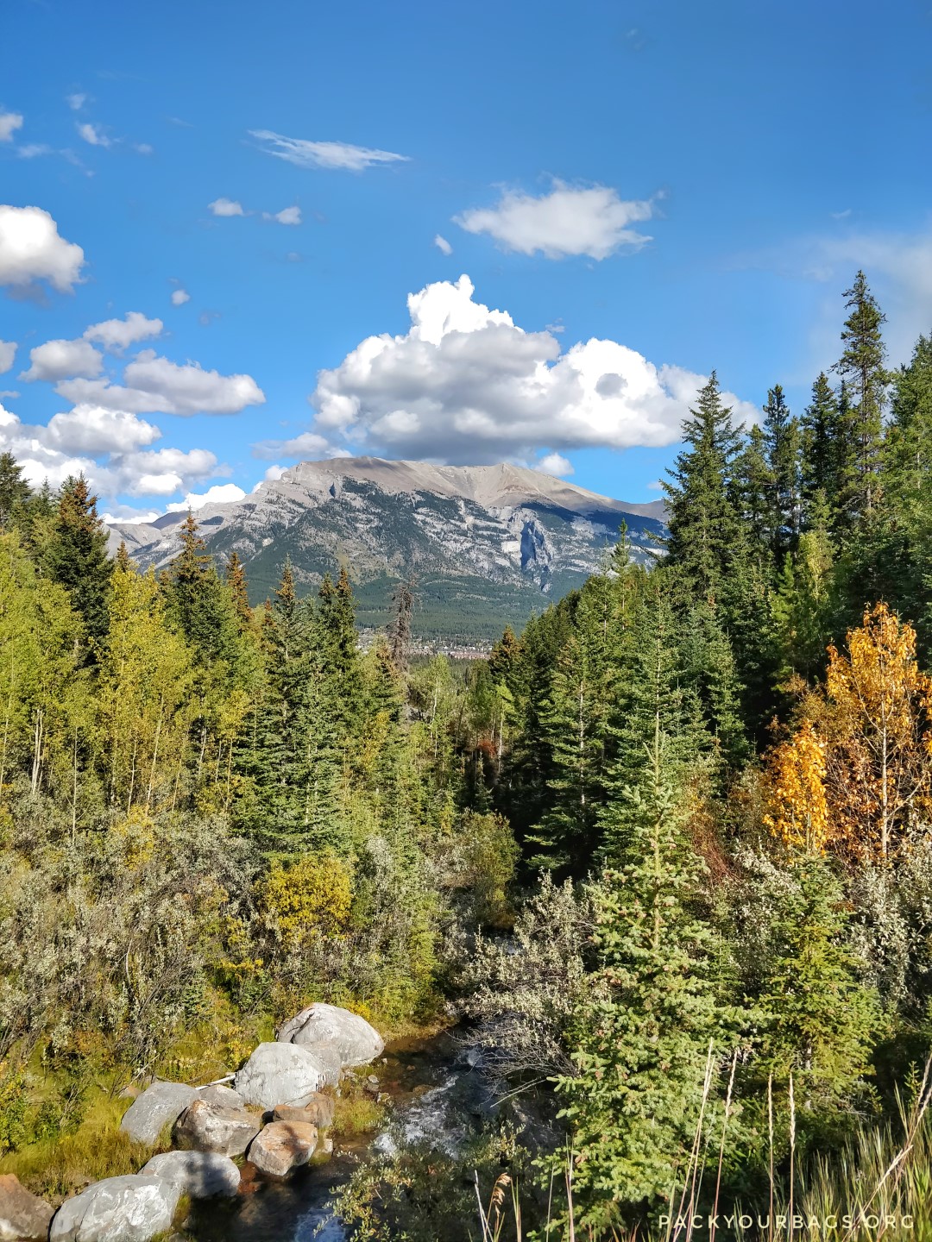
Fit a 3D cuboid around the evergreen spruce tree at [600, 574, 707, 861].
[{"bbox_3d":[4.567,2.449,21.000,2.626,7.193,2.626,0,0,0],"label":"evergreen spruce tree"}]

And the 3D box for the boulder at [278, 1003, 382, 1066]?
[{"bbox_3d":[-1.918,5.863,12.200,1.450,0.820,1.200,0,0,0],"label":"boulder"}]

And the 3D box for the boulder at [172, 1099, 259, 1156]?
[{"bbox_3d":[-2.901,5.899,10.000,1.030,0.580,0.750,0,0,0],"label":"boulder"}]

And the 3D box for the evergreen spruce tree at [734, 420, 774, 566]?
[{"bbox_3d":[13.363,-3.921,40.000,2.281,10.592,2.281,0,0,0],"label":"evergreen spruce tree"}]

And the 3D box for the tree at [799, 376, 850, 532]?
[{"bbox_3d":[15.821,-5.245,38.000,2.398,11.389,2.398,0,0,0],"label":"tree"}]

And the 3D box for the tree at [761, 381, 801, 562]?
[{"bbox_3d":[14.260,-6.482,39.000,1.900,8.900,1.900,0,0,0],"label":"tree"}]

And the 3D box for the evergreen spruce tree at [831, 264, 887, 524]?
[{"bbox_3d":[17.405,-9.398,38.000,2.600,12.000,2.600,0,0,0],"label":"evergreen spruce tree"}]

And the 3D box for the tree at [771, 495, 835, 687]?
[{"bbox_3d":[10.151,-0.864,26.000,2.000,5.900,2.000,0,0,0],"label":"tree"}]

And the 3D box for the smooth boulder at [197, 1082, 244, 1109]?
[{"bbox_3d":[-3.028,5.906,10.600,0.680,0.450,0.580,0,0,0],"label":"smooth boulder"}]

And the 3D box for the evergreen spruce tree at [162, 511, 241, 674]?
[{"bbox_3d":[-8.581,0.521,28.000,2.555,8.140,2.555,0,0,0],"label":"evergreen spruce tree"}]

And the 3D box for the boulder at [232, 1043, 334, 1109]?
[{"bbox_3d":[-2.370,5.860,11.100,1.250,0.780,1.050,0,0,0],"label":"boulder"}]

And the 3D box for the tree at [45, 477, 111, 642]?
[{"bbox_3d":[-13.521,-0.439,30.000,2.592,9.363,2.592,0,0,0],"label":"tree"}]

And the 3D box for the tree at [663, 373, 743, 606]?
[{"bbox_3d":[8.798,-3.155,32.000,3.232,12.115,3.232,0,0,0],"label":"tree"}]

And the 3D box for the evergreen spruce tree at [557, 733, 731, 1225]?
[{"bbox_3d":[1.622,3.256,7.800,1.750,4.550,1.750,0,0,0],"label":"evergreen spruce tree"}]

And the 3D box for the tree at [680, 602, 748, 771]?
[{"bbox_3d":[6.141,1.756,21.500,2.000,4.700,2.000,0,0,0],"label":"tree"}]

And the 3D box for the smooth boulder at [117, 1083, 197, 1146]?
[{"bbox_3d":[-3.531,5.661,9.900,0.950,0.650,0.850,0,0,0],"label":"smooth boulder"}]

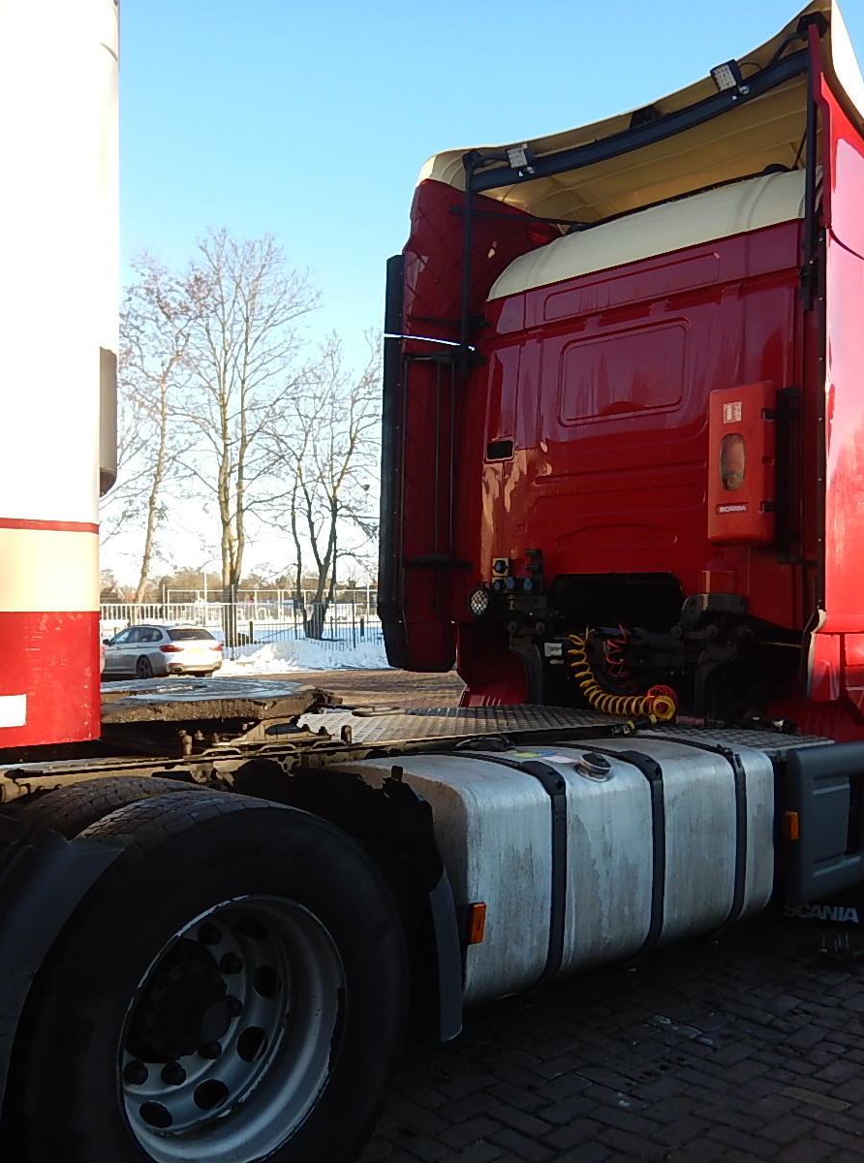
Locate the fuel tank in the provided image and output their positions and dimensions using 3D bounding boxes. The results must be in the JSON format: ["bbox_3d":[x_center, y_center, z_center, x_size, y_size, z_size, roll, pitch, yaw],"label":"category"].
[{"bbox_3d":[0.466,0.920,3.759,1.570,0.660,0.700,1,-2,-41],"label":"fuel tank"}]

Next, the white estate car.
[{"bbox_3d":[-7.880,1.950,30.100,1.880,1.490,4.920,1,-2,-43],"label":"white estate car"}]

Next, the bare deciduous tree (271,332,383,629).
[{"bbox_3d":[-5.250,-5.100,57.000,7.000,16.400,7.000,-1,-1,0],"label":"bare deciduous tree"}]

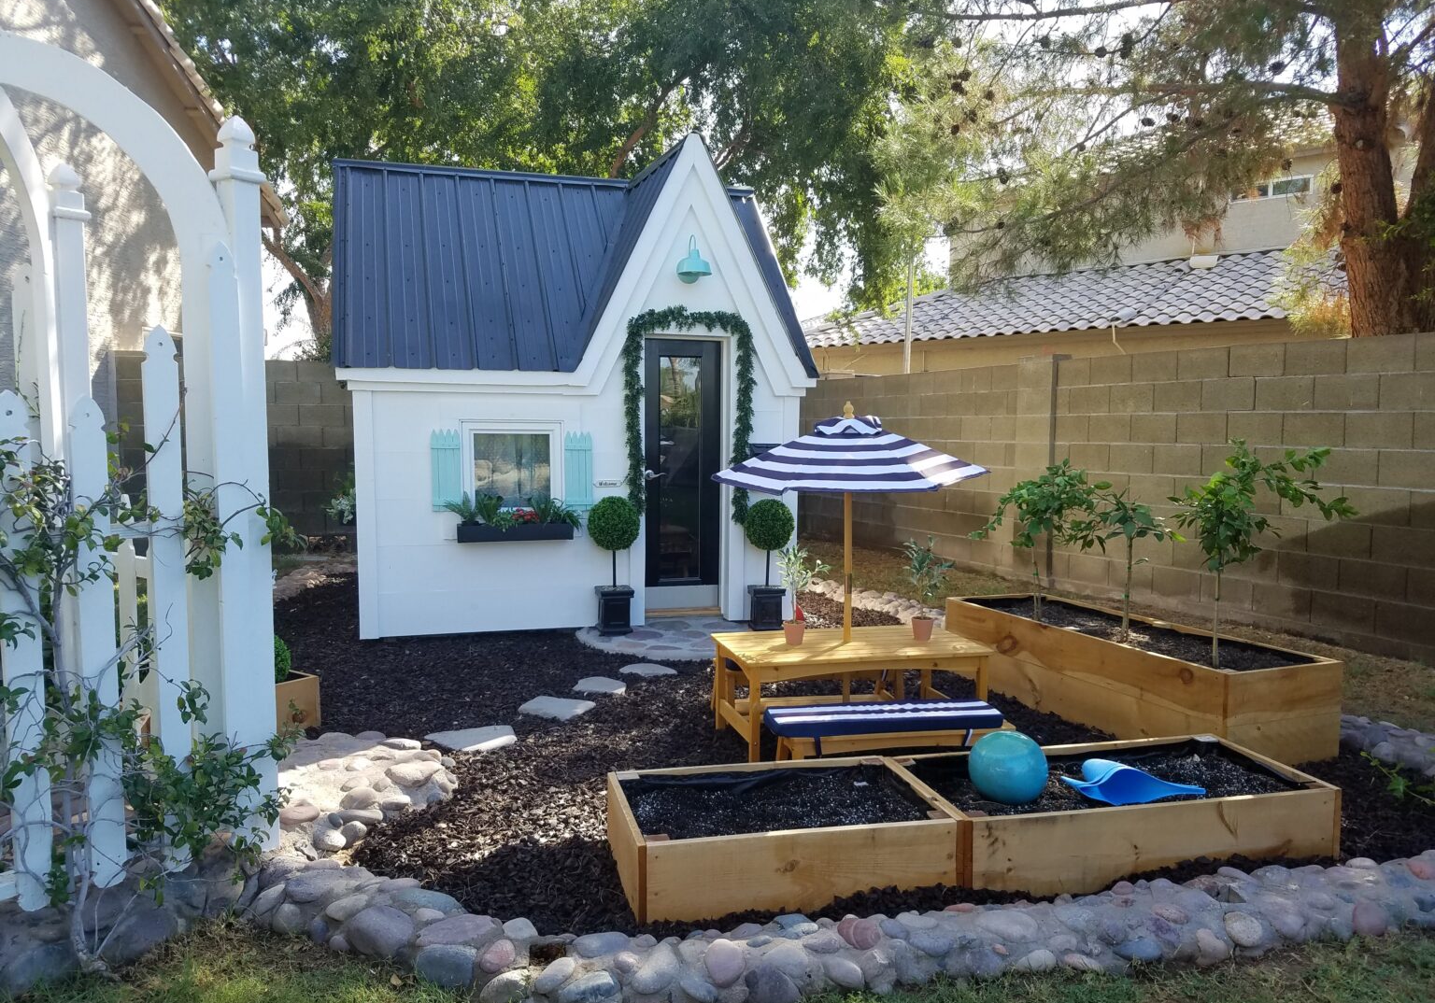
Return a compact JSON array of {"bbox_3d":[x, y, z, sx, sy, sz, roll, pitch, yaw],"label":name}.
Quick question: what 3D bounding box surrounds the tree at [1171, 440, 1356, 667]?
[{"bbox_3d":[2.187,0.207,4.318,0.652,0.912,0.522,-1,4,-19],"label":"tree"}]

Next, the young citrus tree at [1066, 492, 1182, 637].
[{"bbox_3d":[1.846,0.287,4.889,0.452,0.692,0.429,-1,4,-19],"label":"young citrus tree"}]

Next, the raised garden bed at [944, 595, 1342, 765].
[{"bbox_3d":[1.789,0.736,4.834,0.572,0.358,1.806,-1,4,-19],"label":"raised garden bed"}]

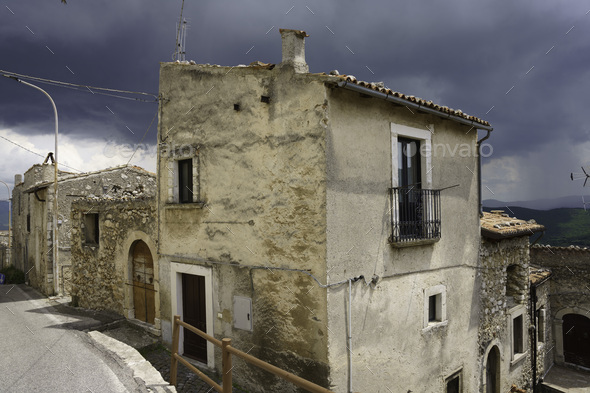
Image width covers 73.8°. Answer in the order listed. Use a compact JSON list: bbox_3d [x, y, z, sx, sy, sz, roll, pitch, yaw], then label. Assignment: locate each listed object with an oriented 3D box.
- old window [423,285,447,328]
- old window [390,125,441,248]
[{"bbox_3d":[3.248,2.575,9.239,0.970,0.930,0.180,0,-1,-39],"label":"old window"},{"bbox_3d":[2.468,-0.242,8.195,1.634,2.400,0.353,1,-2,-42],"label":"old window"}]

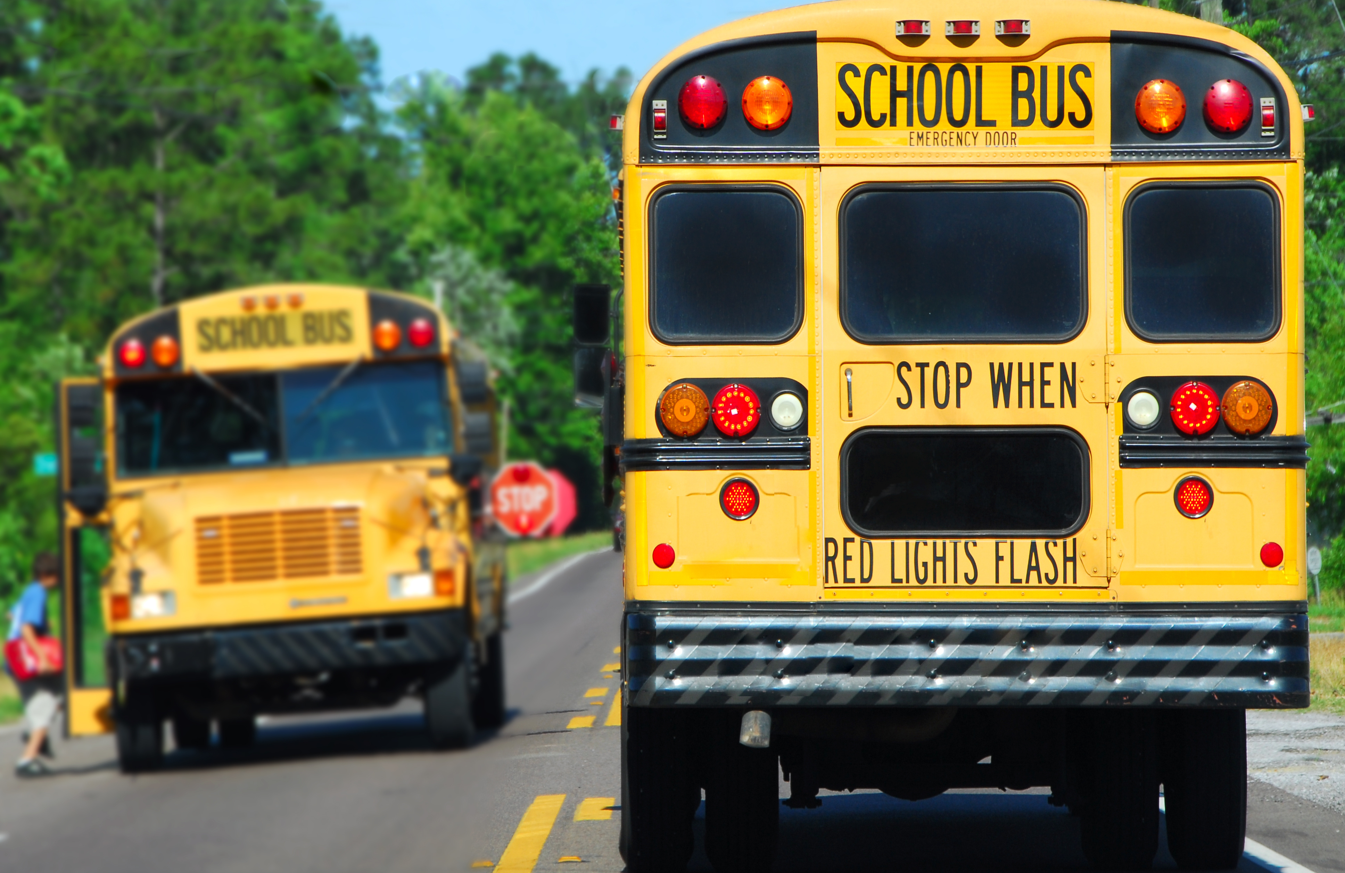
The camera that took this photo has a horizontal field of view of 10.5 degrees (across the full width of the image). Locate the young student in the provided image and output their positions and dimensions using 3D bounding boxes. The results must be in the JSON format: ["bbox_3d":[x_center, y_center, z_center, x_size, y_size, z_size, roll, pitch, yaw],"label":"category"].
[{"bbox_3d":[-4.177,1.497,47.800,0.400,1.444,0.420,0,-1,-26],"label":"young student"}]

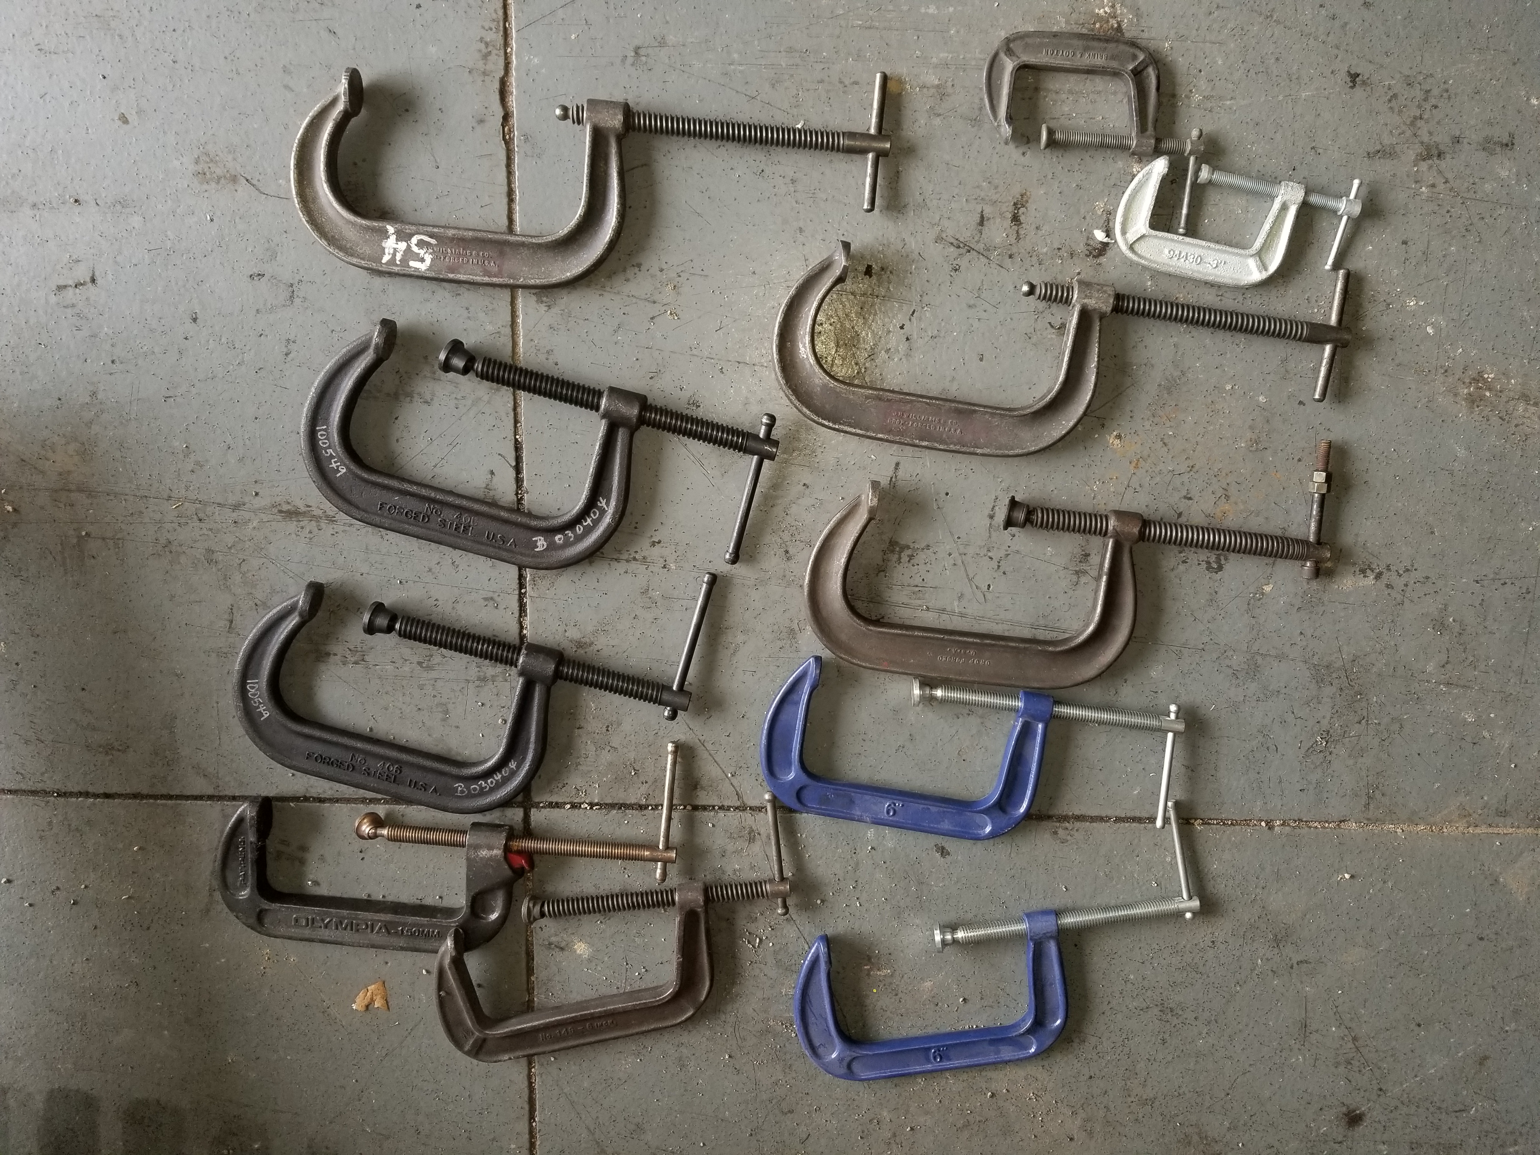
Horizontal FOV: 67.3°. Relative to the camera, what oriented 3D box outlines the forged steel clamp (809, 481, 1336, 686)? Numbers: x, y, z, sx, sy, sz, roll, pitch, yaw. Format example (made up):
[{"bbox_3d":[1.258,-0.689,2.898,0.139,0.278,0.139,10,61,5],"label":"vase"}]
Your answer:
[{"bbox_3d":[0.241,0.021,0.962,0.423,0.033,0.156,8,98,2],"label":"forged steel clamp"}]

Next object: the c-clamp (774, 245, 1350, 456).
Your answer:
[{"bbox_3d":[0.233,-0.185,0.934,0.454,0.036,0.186,9,98,1],"label":"c-clamp"}]

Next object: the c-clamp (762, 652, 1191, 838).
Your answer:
[{"bbox_3d":[0.169,0.153,0.985,0.353,0.028,0.141,7,98,2],"label":"c-clamp"}]

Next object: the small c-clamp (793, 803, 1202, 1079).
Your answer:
[{"bbox_3d":[0.195,0.320,1.006,0.359,0.028,0.213,-8,97,4],"label":"small c-clamp"}]

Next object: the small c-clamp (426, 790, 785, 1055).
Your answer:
[{"bbox_3d":[-0.137,0.309,1.010,0.321,0.034,0.215,-6,97,3],"label":"small c-clamp"}]

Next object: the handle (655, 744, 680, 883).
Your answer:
[{"bbox_3d":[-0.089,0.204,1.001,0.009,0.009,0.122,5,91,2],"label":"handle"}]

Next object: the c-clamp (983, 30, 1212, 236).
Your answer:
[{"bbox_3d":[0.256,-0.353,0.918,0.177,0.023,0.148,4,98,2],"label":"c-clamp"}]

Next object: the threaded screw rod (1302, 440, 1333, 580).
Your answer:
[{"bbox_3d":[0.447,-0.055,0.945,0.015,0.015,0.114,4,95,2],"label":"threaded screw rod"}]

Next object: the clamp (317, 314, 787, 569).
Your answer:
[{"bbox_3d":[-0.199,-0.095,0.966,0.391,0.035,0.179,15,98,1],"label":"clamp"}]

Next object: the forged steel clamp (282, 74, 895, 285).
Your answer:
[{"bbox_3d":[-0.147,-0.328,0.933,0.483,0.036,0.192,6,98,2],"label":"forged steel clamp"}]

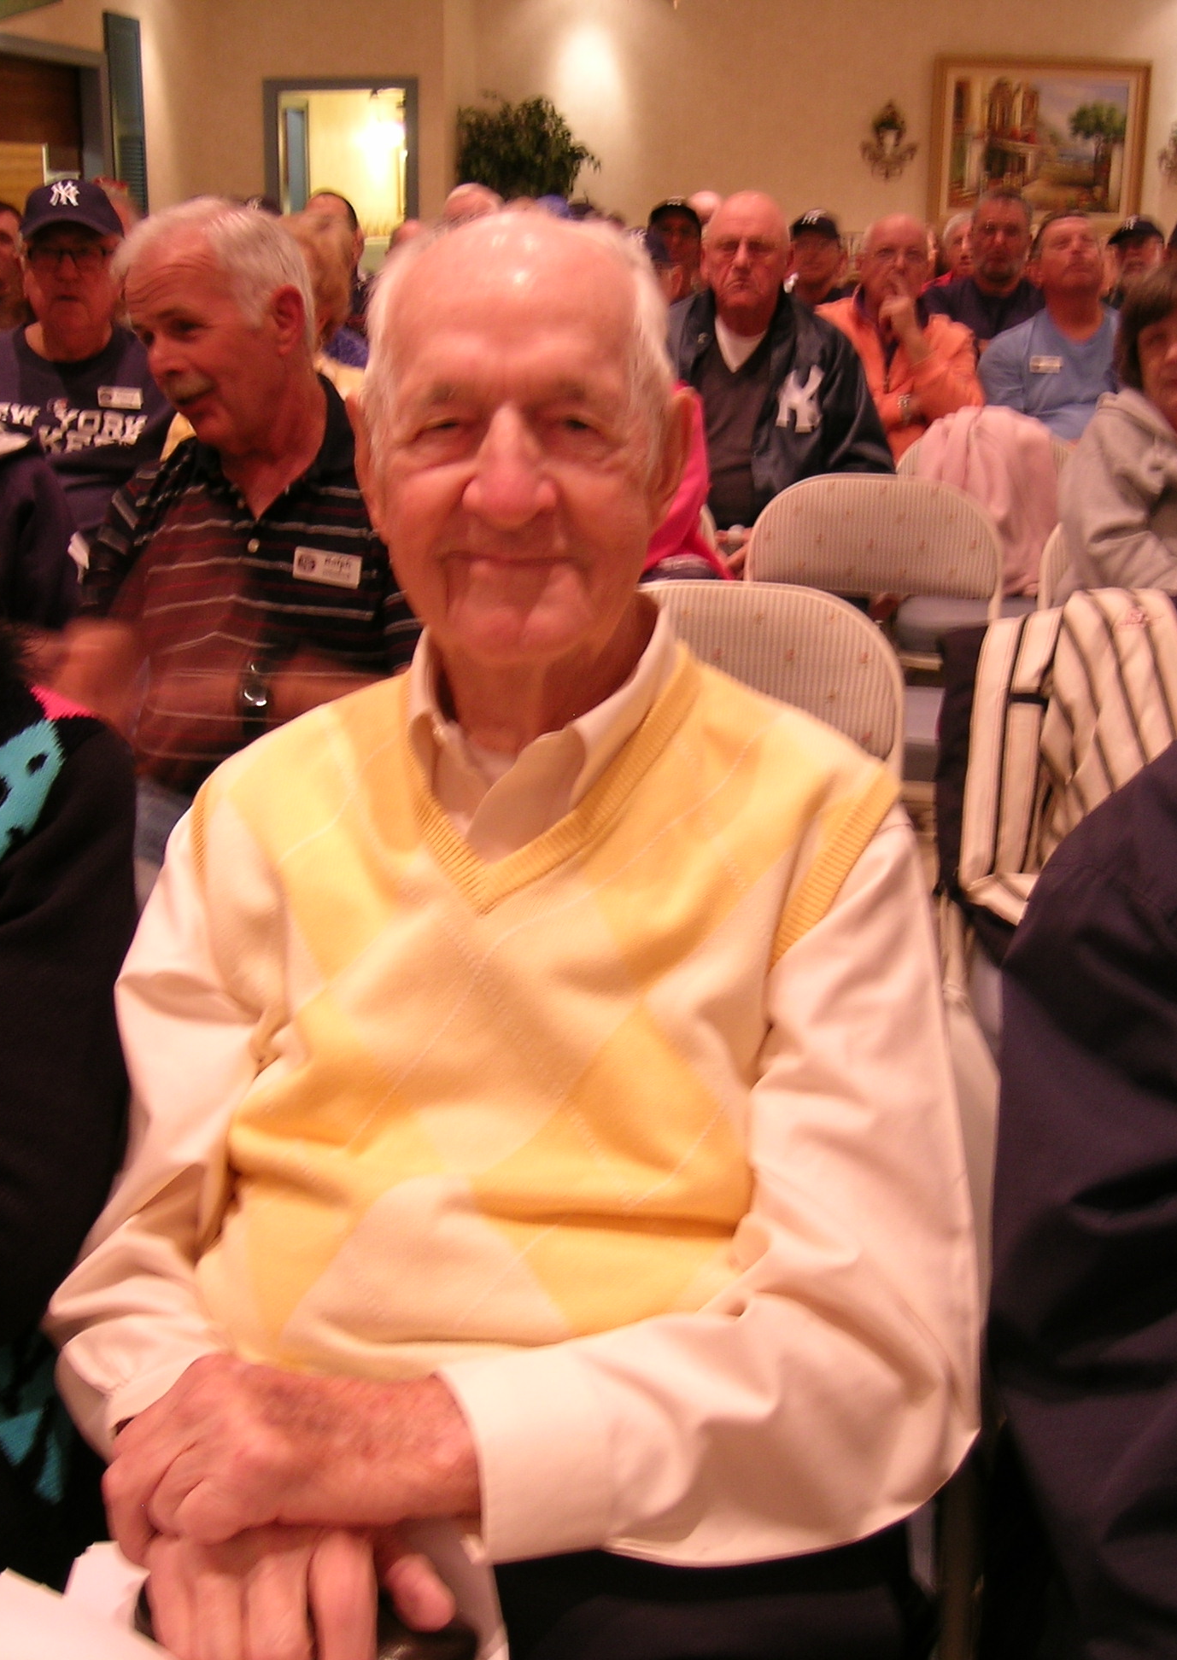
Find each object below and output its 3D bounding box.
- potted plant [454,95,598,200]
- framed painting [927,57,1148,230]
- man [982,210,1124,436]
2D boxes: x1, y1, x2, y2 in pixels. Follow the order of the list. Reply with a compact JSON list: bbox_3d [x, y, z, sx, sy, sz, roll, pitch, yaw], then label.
[{"bbox_3d":[-0.337,-2.729,9.220,0.800,1.980,0.750,1,17,0],"label":"potted plant"},{"bbox_3d":[2.289,-3.502,9.100,1.060,0.800,0.060,4,18,9],"label":"framed painting"},{"bbox_3d":[1.224,-0.888,4.547,0.520,1.310,0.750,2,17,5],"label":"man"}]

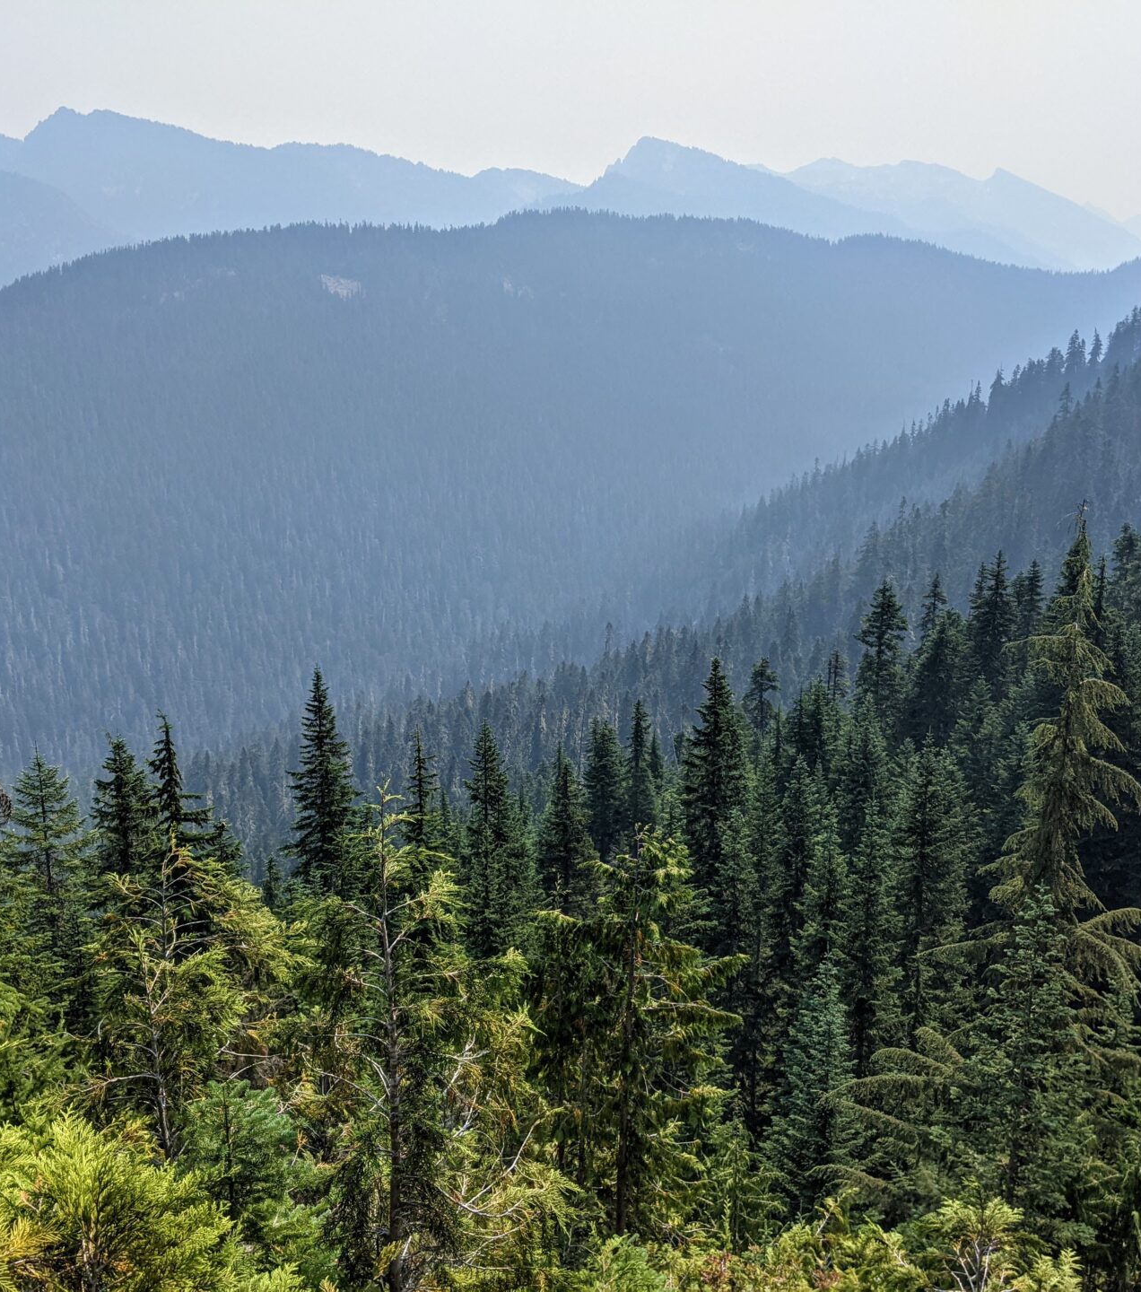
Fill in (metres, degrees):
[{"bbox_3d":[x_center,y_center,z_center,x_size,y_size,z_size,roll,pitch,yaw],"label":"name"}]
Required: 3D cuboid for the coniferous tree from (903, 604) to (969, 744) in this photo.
[{"bbox_3d":[24.104,3.614,88.503,4.340,13.100,4.340,0,14,0],"label":"coniferous tree"}]

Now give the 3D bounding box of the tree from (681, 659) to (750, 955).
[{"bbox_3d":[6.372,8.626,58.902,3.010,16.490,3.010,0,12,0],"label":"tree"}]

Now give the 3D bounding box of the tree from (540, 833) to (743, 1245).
[{"bbox_3d":[0.955,5.438,17.846,2.610,6.290,2.610,0,14,0],"label":"tree"}]

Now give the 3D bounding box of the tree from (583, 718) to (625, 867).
[{"bbox_3d":[2.311,11.684,90.515,2.720,14.090,2.720,0,14,0],"label":"tree"}]

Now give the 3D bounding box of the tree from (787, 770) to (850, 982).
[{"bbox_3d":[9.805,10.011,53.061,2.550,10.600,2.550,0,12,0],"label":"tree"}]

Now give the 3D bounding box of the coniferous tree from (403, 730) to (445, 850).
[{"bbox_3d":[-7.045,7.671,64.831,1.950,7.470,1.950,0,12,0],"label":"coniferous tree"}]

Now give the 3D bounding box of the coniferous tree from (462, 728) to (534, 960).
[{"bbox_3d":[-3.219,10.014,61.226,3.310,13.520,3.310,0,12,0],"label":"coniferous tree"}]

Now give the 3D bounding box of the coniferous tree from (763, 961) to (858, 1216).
[{"bbox_3d":[6.672,12.375,37.214,2.650,7.790,2.650,0,12,0],"label":"coniferous tree"}]

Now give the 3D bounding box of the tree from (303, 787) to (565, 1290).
[{"bbox_3d":[-1.555,4.838,15.119,2.920,6.650,2.920,0,14,0],"label":"tree"}]

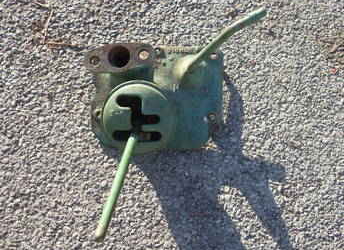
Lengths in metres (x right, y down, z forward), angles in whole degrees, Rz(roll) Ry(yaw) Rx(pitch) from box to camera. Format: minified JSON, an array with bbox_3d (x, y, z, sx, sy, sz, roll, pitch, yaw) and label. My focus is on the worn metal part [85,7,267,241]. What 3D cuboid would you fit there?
[{"bbox_3d":[-0.003,0.015,1.140,0.265,0.280,0.315,0,78,0],"label":"worn metal part"}]

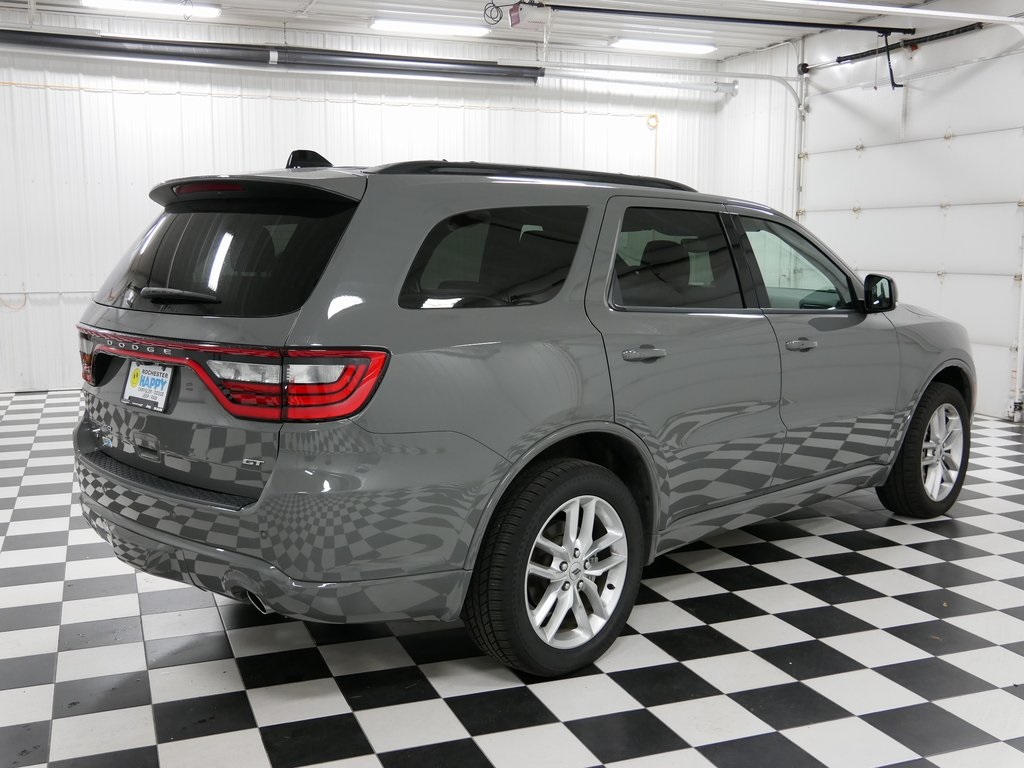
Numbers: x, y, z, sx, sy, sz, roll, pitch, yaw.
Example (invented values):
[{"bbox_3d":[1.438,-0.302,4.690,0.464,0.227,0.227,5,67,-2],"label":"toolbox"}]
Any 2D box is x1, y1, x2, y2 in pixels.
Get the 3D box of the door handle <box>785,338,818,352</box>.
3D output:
[{"bbox_3d":[1.269,-0.168,4.655,0.060,0.045,0.235,7,11,44],"label":"door handle"}]

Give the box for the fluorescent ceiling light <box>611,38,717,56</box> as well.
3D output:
[{"bbox_3d":[1.726,-3.865,12.195,1.250,0.090,0.270,-3,8,-21],"label":"fluorescent ceiling light"}]

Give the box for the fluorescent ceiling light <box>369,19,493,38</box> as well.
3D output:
[{"bbox_3d":[-0.861,-3.736,11.200,1.250,0.090,0.270,-3,8,-21],"label":"fluorescent ceiling light"}]

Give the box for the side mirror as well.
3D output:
[{"bbox_3d":[1.727,-0.426,5.017,0.205,0.190,0.140,7,11,44],"label":"side mirror"}]

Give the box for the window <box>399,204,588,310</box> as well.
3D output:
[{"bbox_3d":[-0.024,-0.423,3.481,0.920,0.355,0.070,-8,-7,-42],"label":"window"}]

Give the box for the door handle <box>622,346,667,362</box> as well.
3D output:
[{"bbox_3d":[0.485,-0.104,3.866,0.060,0.045,0.235,7,11,44],"label":"door handle"}]

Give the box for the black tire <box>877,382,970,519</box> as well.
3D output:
[{"bbox_3d":[2.303,0.365,5.956,0.262,0.765,0.770,7,11,44],"label":"black tire"}]

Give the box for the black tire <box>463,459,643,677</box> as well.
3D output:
[{"bbox_3d":[0.159,0.646,3.815,0.262,0.765,0.770,7,11,44],"label":"black tire"}]

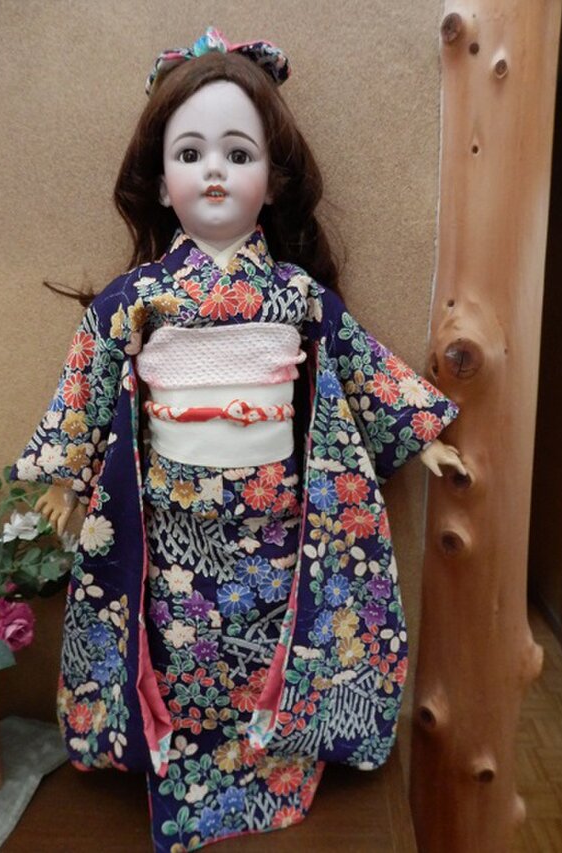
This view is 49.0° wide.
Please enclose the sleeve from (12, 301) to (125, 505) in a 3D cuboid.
[{"bbox_3d":[-0.202,-0.027,0.586,0.105,0.185,0.090,0,7,-3],"label":"sleeve"}]

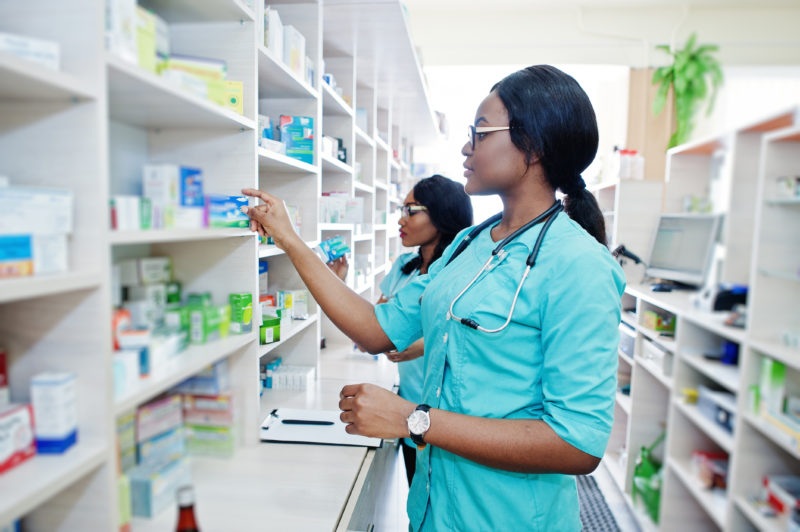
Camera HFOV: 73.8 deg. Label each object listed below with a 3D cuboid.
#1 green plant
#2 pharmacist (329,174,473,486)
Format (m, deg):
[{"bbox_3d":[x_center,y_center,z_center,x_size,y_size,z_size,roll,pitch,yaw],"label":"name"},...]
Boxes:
[{"bbox_3d":[2.266,-1.375,4.200,0.470,0.860,0.450,2,5,7],"label":"green plant"},{"bbox_3d":[-0.017,0.474,1.811,0.450,1.570,0.450,0,5,-18],"label":"pharmacist"}]

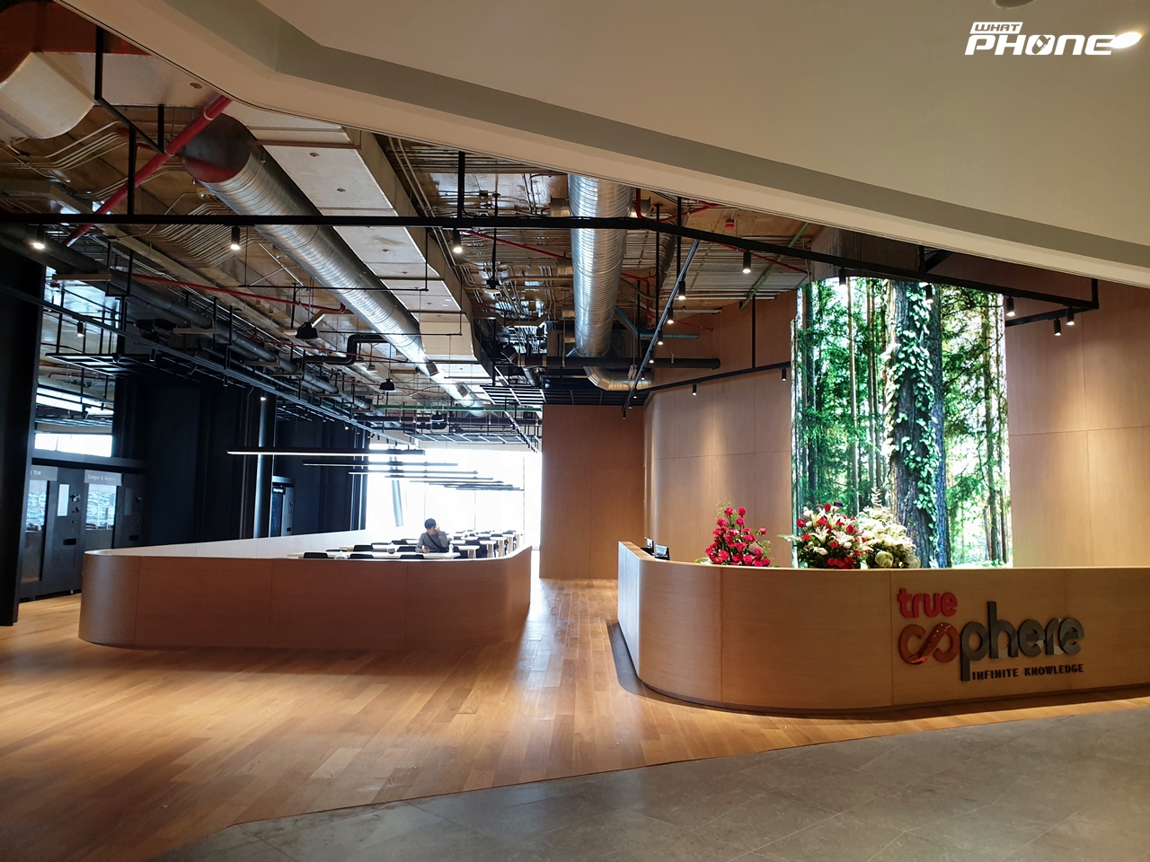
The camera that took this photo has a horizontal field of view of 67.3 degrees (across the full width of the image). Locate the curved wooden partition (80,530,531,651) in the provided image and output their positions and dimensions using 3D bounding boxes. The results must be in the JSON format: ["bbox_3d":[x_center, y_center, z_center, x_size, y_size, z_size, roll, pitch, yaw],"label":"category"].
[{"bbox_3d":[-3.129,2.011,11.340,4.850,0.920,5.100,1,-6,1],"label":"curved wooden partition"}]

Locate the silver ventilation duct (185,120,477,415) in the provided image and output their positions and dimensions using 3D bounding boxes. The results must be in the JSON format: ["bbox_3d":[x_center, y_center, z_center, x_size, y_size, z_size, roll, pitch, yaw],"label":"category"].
[{"bbox_3d":[-2.530,-1.293,13.820,0.540,0.540,15.200,1,-6,1],"label":"silver ventilation duct"}]

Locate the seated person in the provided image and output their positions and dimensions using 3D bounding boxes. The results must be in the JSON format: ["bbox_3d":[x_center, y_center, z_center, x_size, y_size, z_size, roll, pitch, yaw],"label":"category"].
[{"bbox_3d":[-2.320,2.113,14.185,0.530,1.300,0.720,-1,-6,15],"label":"seated person"}]

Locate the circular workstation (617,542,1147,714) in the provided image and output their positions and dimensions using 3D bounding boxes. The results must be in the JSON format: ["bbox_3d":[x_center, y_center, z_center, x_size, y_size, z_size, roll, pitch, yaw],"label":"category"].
[{"bbox_3d":[3.030,1.833,9.184,5.200,1.050,5.400,3,-6,-16],"label":"circular workstation"}]

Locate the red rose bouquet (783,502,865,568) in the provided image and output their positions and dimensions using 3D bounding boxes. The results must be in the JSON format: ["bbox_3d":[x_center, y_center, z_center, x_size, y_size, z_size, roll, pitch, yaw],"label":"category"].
[{"bbox_3d":[1.992,0.881,6.877,0.630,0.620,0.520,1,-6,1],"label":"red rose bouquet"}]

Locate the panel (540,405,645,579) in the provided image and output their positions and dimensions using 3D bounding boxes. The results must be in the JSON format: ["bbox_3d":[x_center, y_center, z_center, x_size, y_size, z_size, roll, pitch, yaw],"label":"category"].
[{"bbox_3d":[0.397,1.382,19.576,2.350,3.920,0.150,1,-6,1],"label":"panel"}]

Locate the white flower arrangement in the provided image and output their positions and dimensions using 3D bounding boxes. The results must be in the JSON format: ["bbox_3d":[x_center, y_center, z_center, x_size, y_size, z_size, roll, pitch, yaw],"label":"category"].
[{"bbox_3d":[2.545,0.914,7.019,0.500,0.600,0.470,1,-6,1],"label":"white flower arrangement"}]

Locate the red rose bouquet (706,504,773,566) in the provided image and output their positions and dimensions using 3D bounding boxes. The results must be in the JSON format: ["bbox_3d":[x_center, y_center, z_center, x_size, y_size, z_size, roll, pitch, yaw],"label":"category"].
[{"bbox_3d":[1.309,0.885,6.934,0.510,0.600,0.460,1,-6,1],"label":"red rose bouquet"}]

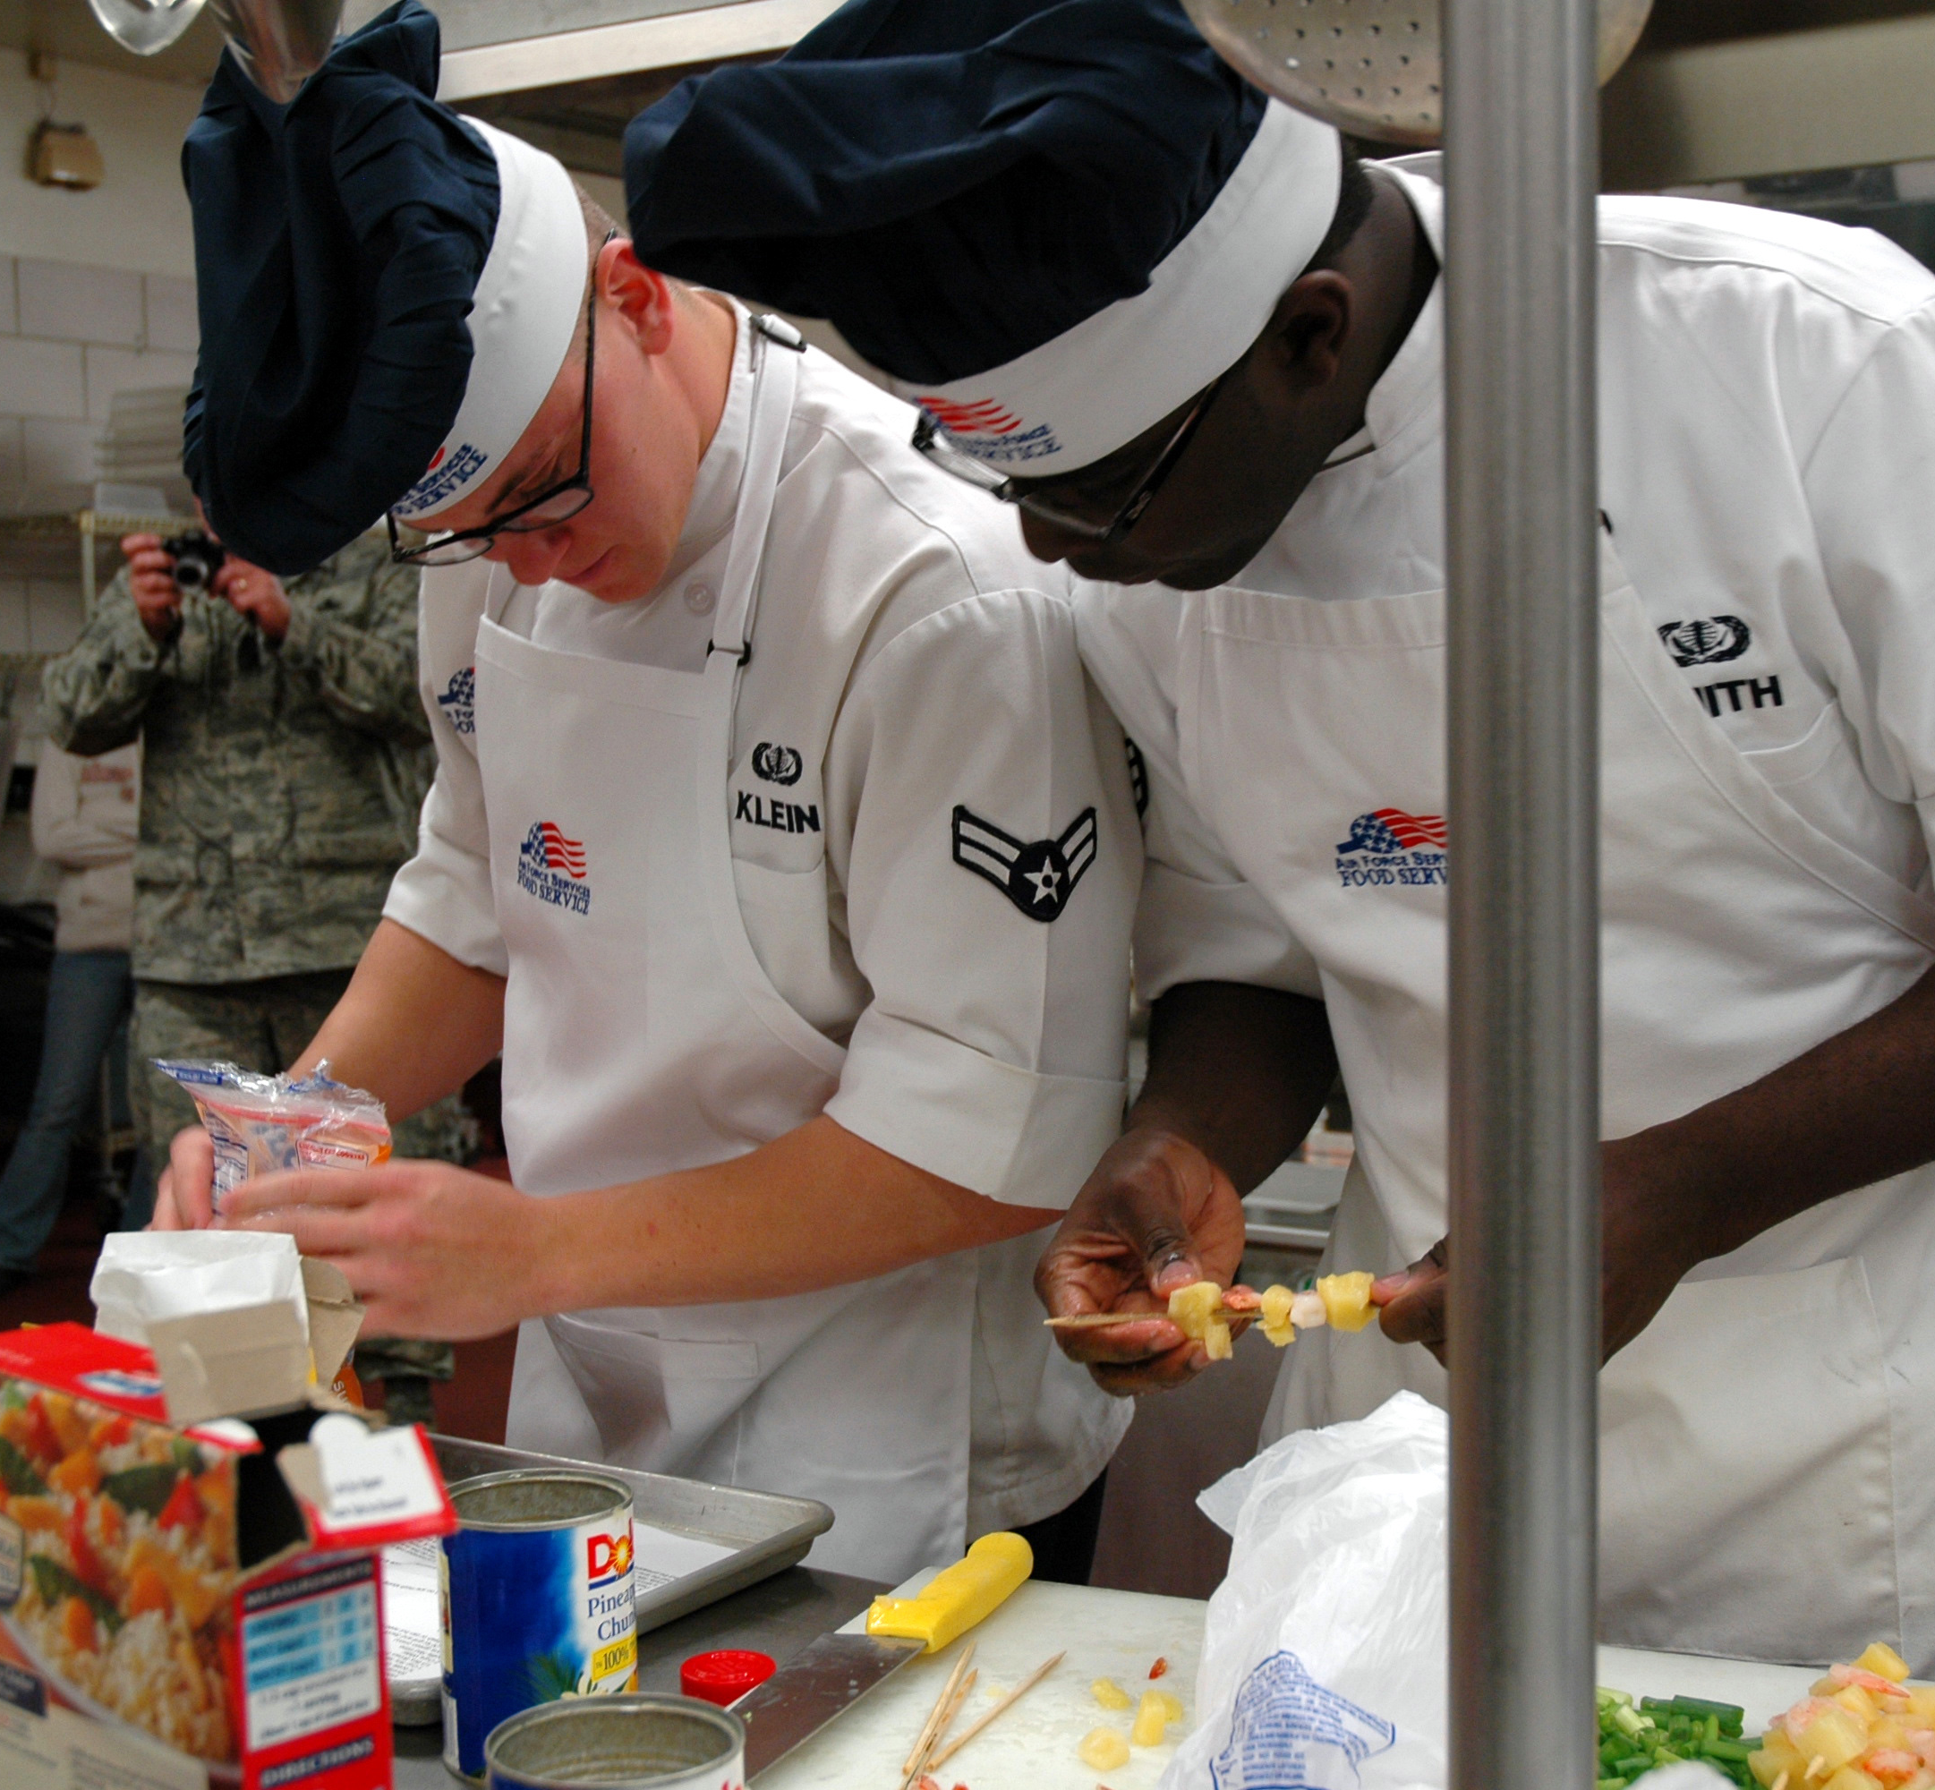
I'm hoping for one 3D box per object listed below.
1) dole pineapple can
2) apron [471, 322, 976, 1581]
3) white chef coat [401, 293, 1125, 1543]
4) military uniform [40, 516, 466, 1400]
[{"bbox_3d":[-0.194,0.333,1.355,0.087,0.116,0.087,0,6,0],"label":"dole pineapple can"},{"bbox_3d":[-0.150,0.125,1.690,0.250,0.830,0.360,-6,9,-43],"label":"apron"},{"bbox_3d":[-0.105,0.030,1.690,0.460,0.710,0.360,6,9,44],"label":"white chef coat"},{"bbox_3d":[-1.063,0.086,4.500,0.620,1.340,0.460,-1,7,-7],"label":"military uniform"}]

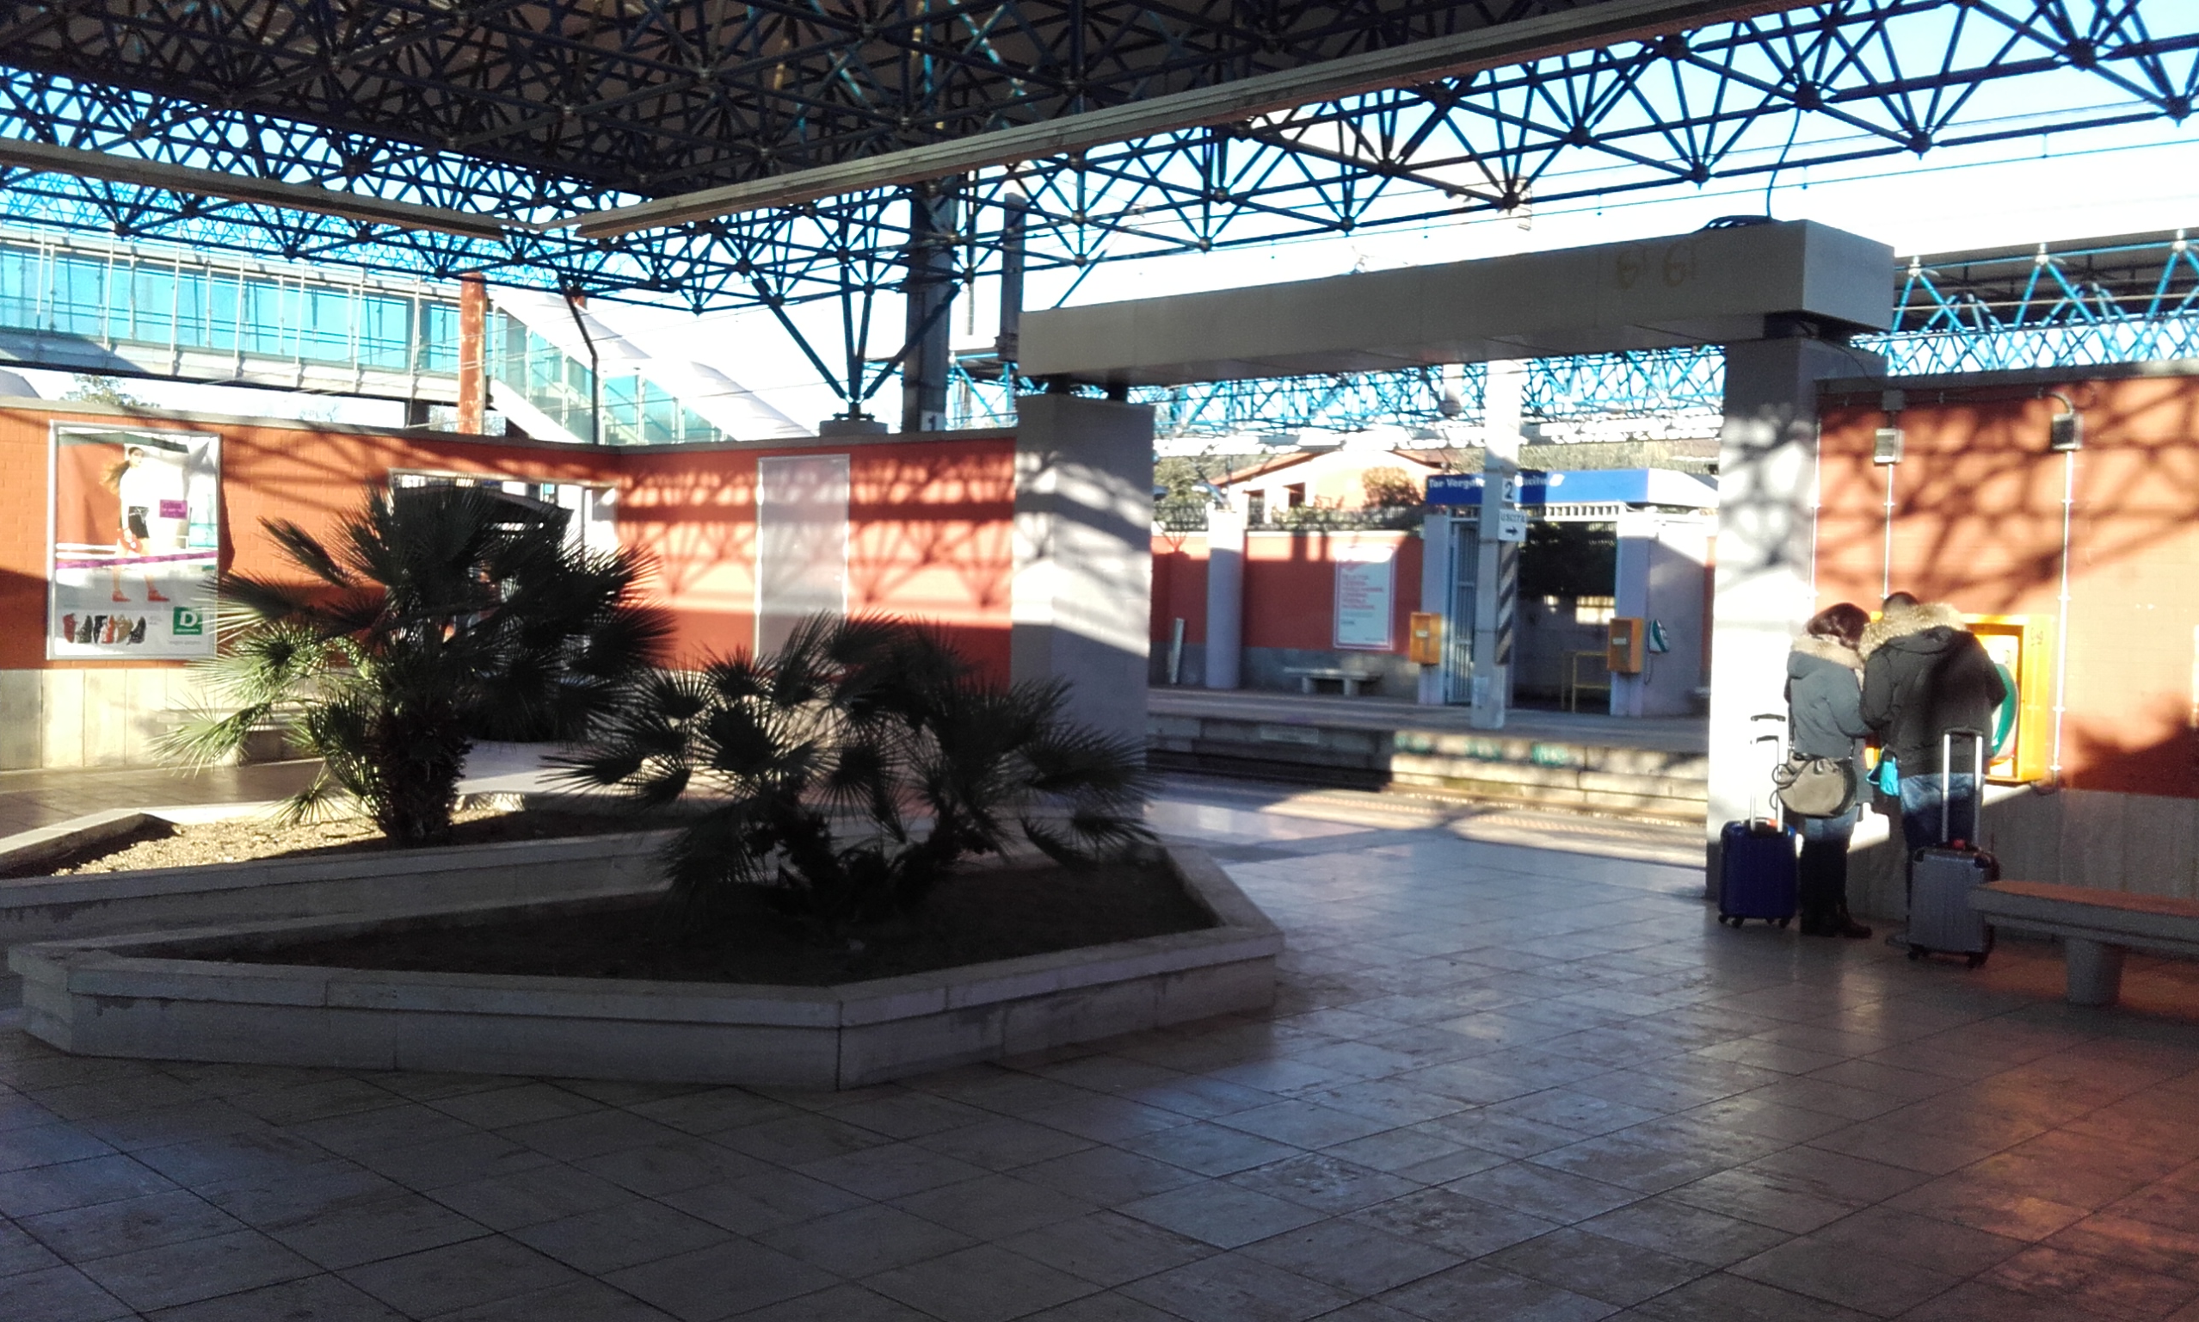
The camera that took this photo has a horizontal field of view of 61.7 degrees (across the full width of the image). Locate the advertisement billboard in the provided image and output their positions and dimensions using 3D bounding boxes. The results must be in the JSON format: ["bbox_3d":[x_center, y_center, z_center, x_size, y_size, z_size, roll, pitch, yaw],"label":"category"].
[{"bbox_3d":[-7.865,-0.961,15.000,1.330,1.910,0.070,0,3,-44],"label":"advertisement billboard"}]

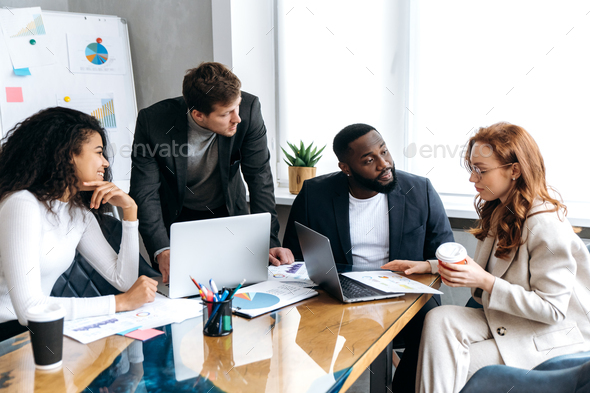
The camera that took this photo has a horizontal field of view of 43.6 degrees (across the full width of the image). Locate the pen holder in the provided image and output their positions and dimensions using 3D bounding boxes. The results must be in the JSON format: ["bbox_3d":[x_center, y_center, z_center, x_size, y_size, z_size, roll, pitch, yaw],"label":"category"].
[{"bbox_3d":[-0.206,0.314,1.962,0.083,0.095,0.083,-1,9,0],"label":"pen holder"}]

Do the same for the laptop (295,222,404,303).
[{"bbox_3d":[0.176,0.203,2.421,0.262,0.217,0.299,-4,9,-20],"label":"laptop"}]

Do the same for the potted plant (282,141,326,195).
[{"bbox_3d":[0.040,-0.145,3.580,0.220,0.250,0.210,-1,9,0],"label":"potted plant"}]

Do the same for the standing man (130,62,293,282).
[{"bbox_3d":[-0.375,0.246,2.906,0.590,1.502,0.750,-4,9,-22],"label":"standing man"}]

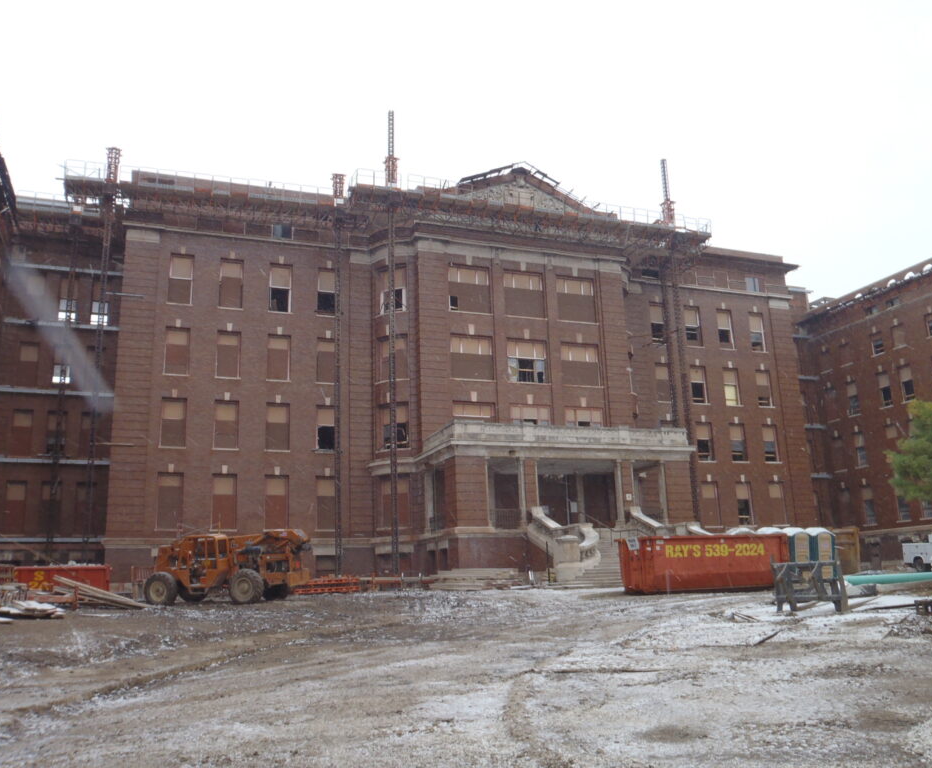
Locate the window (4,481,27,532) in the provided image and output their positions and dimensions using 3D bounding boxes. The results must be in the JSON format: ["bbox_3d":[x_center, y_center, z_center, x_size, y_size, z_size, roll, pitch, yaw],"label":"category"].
[{"bbox_3d":[-22.462,6.213,41.342,0.947,2.637,0.170,3,-15,-20],"label":"window"}]

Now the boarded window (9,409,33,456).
[{"bbox_3d":[-26.220,2.955,49.100,1.066,2.802,0.200,3,-15,-20],"label":"boarded window"}]

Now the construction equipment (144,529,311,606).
[{"bbox_3d":[-8.825,6.866,31.066,6.250,2.590,2.500,-6,-14,15],"label":"construction equipment"}]

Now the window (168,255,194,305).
[{"bbox_3d":[-16.787,-6.161,48.855,1.396,3.150,0.200,3,-15,-21],"label":"window"}]

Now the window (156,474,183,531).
[{"bbox_3d":[-14.424,5.744,40.345,1.126,2.726,0.170,3,-15,-20],"label":"window"}]

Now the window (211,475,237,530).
[{"bbox_3d":[-12.335,6.056,42.274,1.211,2.823,0.160,3,-15,-20],"label":"window"}]

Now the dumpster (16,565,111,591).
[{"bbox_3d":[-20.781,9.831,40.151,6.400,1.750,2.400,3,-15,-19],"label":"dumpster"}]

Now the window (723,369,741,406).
[{"bbox_3d":[17.340,0.261,54.052,1.126,2.483,0.170,3,-15,-20],"label":"window"}]

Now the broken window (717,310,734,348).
[{"bbox_3d":[19.746,-4.098,62.987,1.350,3.085,0.200,3,-15,-20],"label":"broken window"}]

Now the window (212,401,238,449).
[{"bbox_3d":[-13.813,2.398,47.820,1.396,2.871,0.200,3,-15,-21],"label":"window"}]

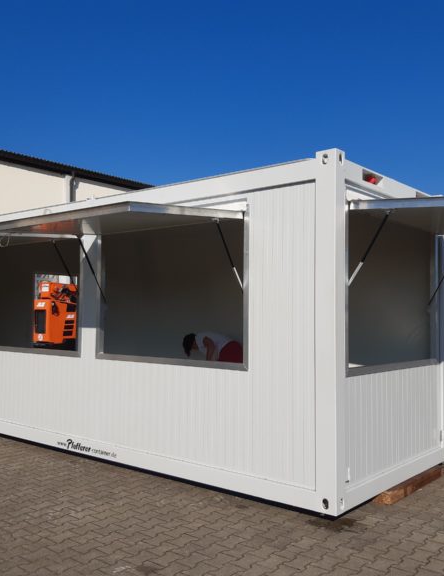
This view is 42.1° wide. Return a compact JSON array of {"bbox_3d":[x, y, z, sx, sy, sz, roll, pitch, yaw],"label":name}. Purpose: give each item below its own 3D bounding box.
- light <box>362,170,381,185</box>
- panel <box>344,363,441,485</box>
[{"bbox_3d":[1.264,-0.932,4.877,0.090,0.100,0.220,-2,-4,40],"label":"light"},{"bbox_3d":[1.571,1.159,5.162,0.060,0.860,2.060,-2,-4,40],"label":"panel"}]

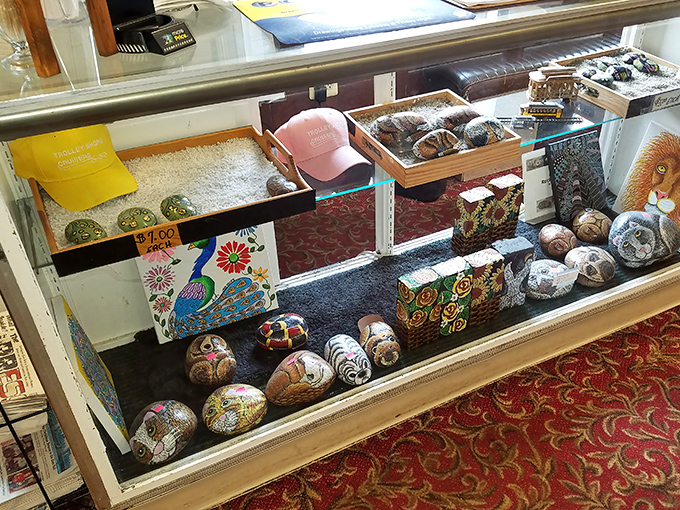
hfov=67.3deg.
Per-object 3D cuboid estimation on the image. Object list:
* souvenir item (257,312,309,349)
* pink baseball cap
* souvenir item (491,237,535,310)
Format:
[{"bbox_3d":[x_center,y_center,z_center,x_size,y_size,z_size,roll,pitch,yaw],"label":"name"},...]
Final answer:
[{"bbox_3d":[-0.151,0.207,1.374,0.143,0.083,0.120,-15,32,-19],"label":"souvenir item"},{"bbox_3d":[-0.044,-0.288,1.260,0.180,0.125,0.268,-22,35,-30],"label":"pink baseball cap"},{"bbox_3d":[0.490,0.060,1.472,0.098,0.195,0.060,-15,31,-19],"label":"souvenir item"}]

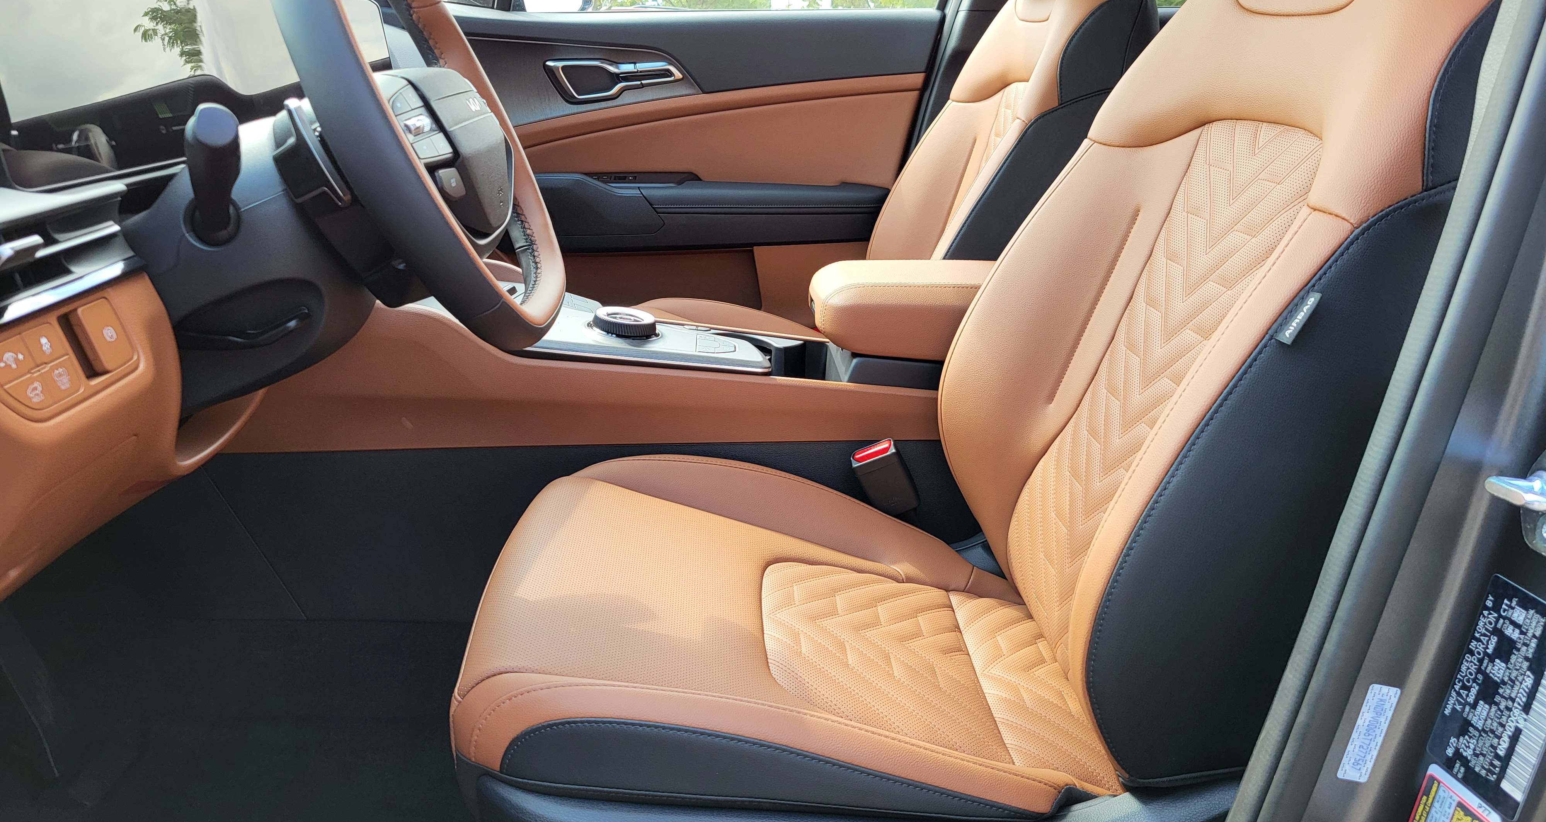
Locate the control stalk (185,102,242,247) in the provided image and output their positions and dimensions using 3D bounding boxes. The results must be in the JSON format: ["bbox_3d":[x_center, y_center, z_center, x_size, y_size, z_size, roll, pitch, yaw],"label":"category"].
[{"bbox_3d":[-0.365,-0.152,0.759,0.030,0.030,0.136,-9,-15,-28],"label":"control stalk"}]

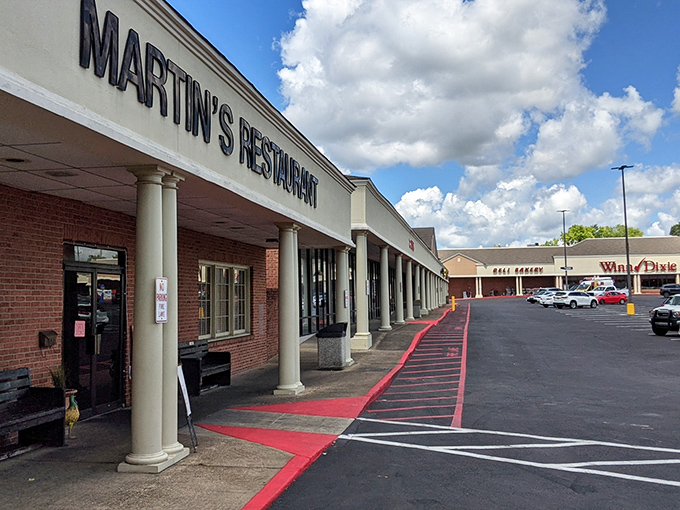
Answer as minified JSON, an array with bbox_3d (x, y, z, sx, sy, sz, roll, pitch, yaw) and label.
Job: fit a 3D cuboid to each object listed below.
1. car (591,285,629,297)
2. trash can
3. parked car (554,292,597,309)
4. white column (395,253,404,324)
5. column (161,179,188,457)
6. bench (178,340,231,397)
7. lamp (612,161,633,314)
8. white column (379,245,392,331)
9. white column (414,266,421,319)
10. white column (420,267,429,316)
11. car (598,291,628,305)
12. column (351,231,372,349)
[{"bbox_3d":[32.483,4.726,64.420,5.700,1.920,2.000,1,-5,-17],"label":"car"},{"bbox_3d":[-0.166,2.177,12.959,0.610,1.070,0.610,-2,-5,13],"label":"trash can"},{"bbox_3d":[23.848,4.539,53.428,4.850,1.720,1.920,1,-5,-21],"label":"parked car"},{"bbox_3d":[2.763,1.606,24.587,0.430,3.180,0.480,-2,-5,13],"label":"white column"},{"bbox_3d":[-1.909,0.661,5.820,0.410,3.060,0.390,-2,-5,14],"label":"column"},{"bbox_3d":[-2.518,2.059,9.788,0.540,0.885,1.220,-2,-5,14],"label":"bench"},{"bbox_3d":[22.428,-1.240,41.501,1.600,11.800,0.600,-2,-5,14],"label":"lamp"},{"bbox_3d":[1.762,1.286,20.599,0.420,3.280,0.420,-2,-5,14],"label":"white column"},{"bbox_3d":[4.793,2.209,32.743,0.420,3.230,0.420,-2,-5,14],"label":"white column"},{"bbox_3d":[6.013,2.646,38.062,0.540,3.280,0.620,-2,-5,13],"label":"white column"},{"bbox_3d":[30.187,4.844,59.439,4.550,1.460,1.800,0,-5,-15],"label":"car"},{"bbox_3d":[0.628,1.021,16.045,0.580,3.570,0.620,-1,-5,0],"label":"column"}]

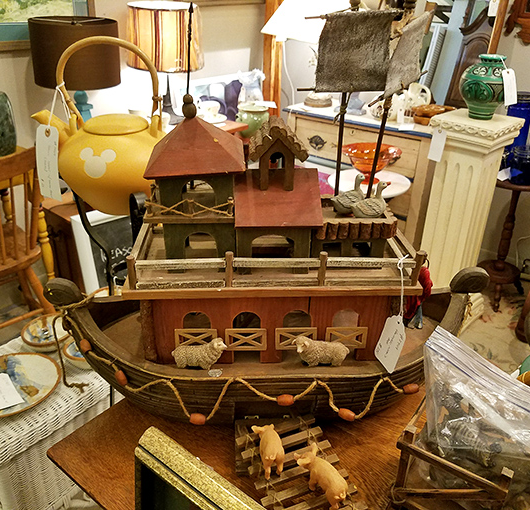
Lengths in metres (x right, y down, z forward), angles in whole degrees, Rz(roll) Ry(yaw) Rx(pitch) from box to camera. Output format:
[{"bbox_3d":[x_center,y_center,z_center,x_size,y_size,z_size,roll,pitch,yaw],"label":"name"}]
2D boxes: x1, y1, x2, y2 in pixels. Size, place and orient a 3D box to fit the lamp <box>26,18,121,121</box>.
[{"bbox_3d":[-0.773,-0.664,2.163,0.345,0.600,0.345,2,28,0],"label":"lamp"}]

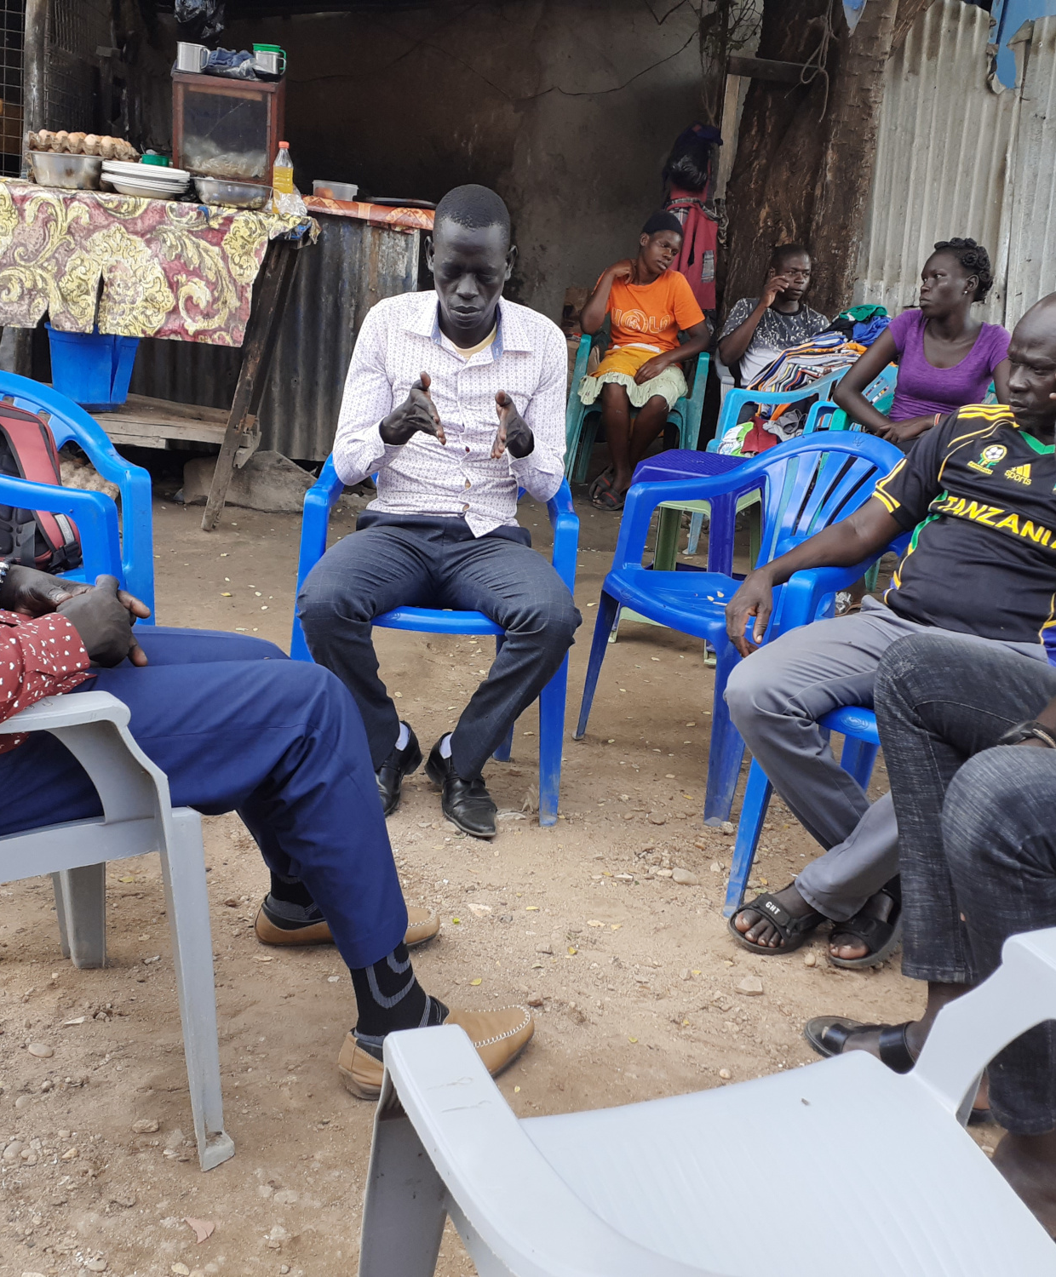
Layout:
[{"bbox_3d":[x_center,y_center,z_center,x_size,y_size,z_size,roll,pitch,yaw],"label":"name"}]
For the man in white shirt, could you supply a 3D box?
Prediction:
[{"bbox_3d":[-0.170,-0.282,2.732,0.540,1.290,0.660,4,15,-5],"label":"man in white shirt"}]

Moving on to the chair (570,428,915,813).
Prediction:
[{"bbox_3d":[0.520,-0.075,3.139,0.560,0.810,0.570,-4,17,-31],"label":"chair"}]

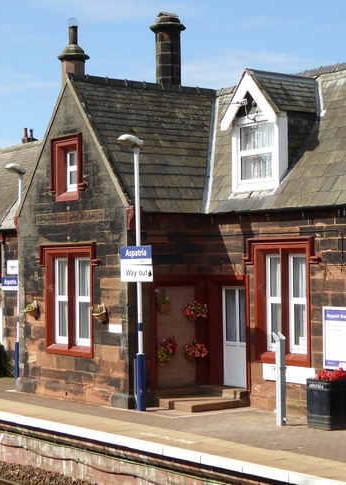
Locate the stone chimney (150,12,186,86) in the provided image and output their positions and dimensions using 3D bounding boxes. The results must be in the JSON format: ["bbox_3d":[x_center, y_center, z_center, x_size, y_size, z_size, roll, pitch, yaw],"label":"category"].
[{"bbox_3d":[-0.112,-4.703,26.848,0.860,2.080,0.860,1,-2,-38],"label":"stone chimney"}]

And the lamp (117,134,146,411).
[{"bbox_3d":[-0.727,0.578,20.377,0.620,5.287,0.300,1,-2,-38],"label":"lamp"}]

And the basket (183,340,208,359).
[{"bbox_3d":[0.459,2.199,21.693,0.430,0.410,0.360,1,-2,-38],"label":"basket"}]

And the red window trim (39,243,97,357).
[{"bbox_3d":[-2.226,1.211,22.719,0.250,2.390,2.230,1,-2,-38],"label":"red window trim"}]

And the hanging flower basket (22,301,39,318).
[{"bbox_3d":[-3.117,1.472,23.316,0.250,0.390,0.320,1,-2,-38],"label":"hanging flower basket"}]

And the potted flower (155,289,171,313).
[{"bbox_3d":[-0.204,1.159,21.209,0.270,0.460,0.250,1,-2,-38],"label":"potted flower"}]

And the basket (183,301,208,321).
[{"bbox_3d":[0.459,1.391,21.720,0.430,0.380,0.360,1,-2,-38],"label":"basket"}]

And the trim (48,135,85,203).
[{"bbox_3d":[-2.231,-1.561,22.411,0.220,1.400,1.300,1,-2,-38],"label":"trim"}]

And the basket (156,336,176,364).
[{"bbox_3d":[-0.137,2.165,21.391,0.340,0.560,0.250,1,-2,-38],"label":"basket"}]

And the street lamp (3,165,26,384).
[{"bbox_3d":[-3.722,0.764,25.063,0.520,5.330,0.260,1,-2,-38],"label":"street lamp"}]

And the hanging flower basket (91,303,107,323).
[{"bbox_3d":[-1.524,1.415,21.579,0.230,0.400,0.300,1,-2,-38],"label":"hanging flower basket"}]

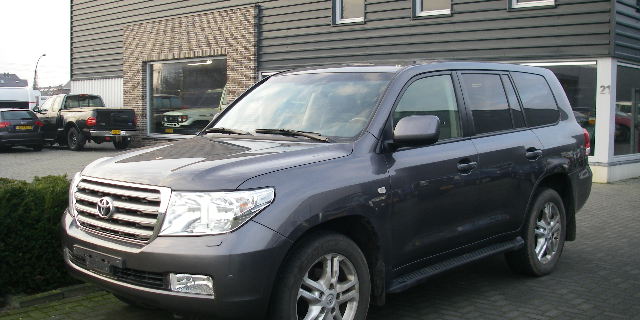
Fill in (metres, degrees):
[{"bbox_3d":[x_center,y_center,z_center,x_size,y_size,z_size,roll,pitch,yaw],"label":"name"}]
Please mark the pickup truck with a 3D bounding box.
[{"bbox_3d":[-8.880,-1.420,25.200,5.700,1.910,2.020,5,6,44],"label":"pickup truck"}]

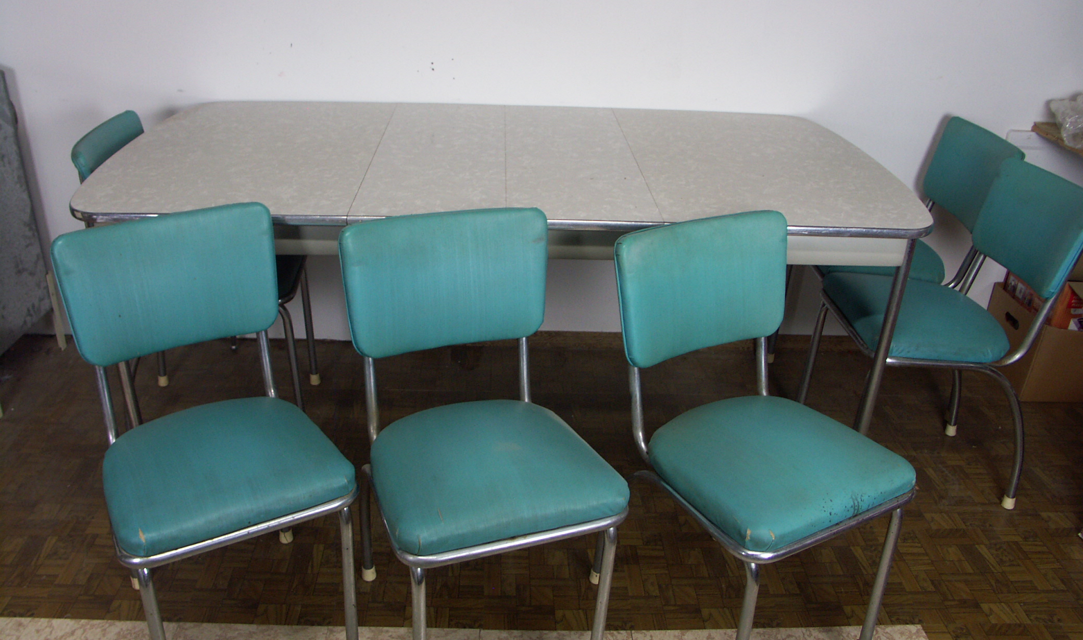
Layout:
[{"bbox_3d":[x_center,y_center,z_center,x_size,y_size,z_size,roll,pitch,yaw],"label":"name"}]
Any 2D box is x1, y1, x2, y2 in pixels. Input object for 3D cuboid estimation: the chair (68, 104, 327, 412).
[{"bbox_3d":[-0.859,-0.105,2.274,0.490,0.815,0.394,-1,26,-6],"label":"chair"}]

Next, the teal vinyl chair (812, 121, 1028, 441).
[{"bbox_3d":[1.002,-0.150,2.528,0.490,0.815,0.394,0,26,-6],"label":"teal vinyl chair"}]

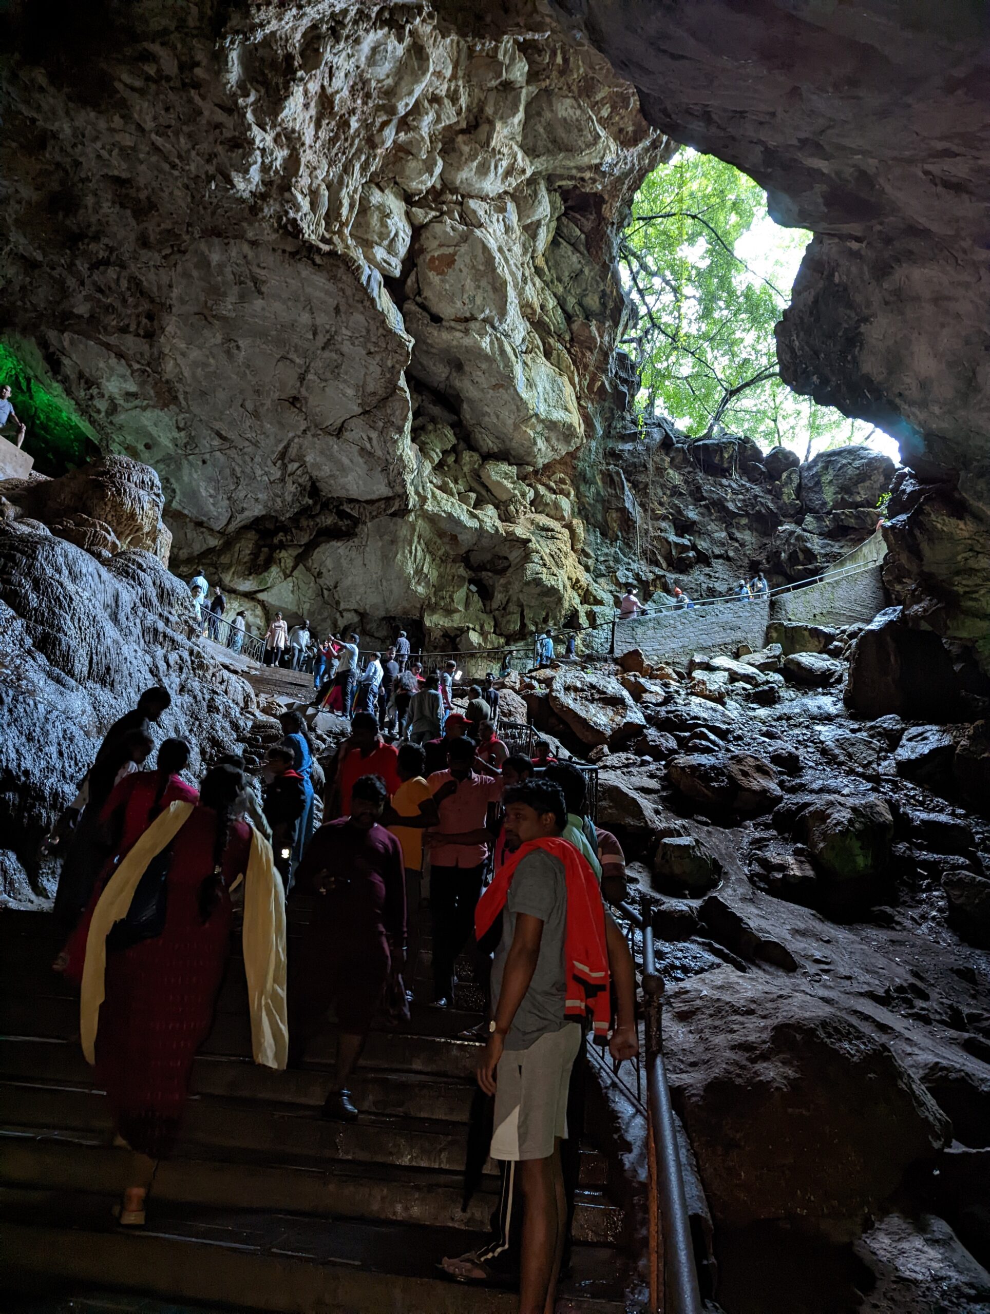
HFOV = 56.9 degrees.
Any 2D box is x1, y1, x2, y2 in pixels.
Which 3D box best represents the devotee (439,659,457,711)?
[{"bbox_3d":[-0.852,0.875,15.982,0.350,1.680,0.450,6,-16,-14],"label":"devotee"}]

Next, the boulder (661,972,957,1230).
[{"bbox_3d":[1.717,2.507,5.200,1.350,1.100,1.400,2,-15,0],"label":"boulder"}]

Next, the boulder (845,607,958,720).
[{"bbox_3d":[8.678,0.121,19.500,2.100,2.200,1.900,-5,-15,24],"label":"boulder"}]

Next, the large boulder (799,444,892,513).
[{"bbox_3d":[15.416,-7.719,40.000,3.700,2.750,3.000,-5,-15,22],"label":"large boulder"}]

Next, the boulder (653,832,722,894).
[{"bbox_3d":[1.946,2.119,9.300,0.660,0.600,0.620,-2,-14,11],"label":"boulder"}]

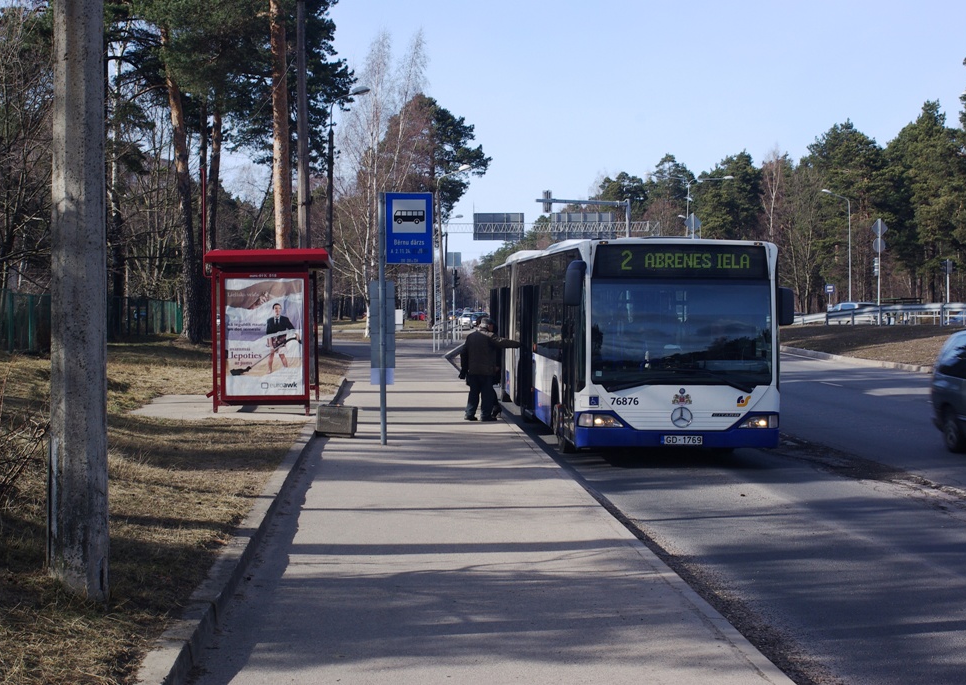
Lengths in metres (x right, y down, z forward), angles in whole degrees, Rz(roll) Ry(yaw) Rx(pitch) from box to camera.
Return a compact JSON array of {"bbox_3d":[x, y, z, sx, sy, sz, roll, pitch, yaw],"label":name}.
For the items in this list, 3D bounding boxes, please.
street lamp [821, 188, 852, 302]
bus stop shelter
[{"bbox_3d":[25.066,-6.043,117.000,2.250,9.550,0.300,-1,1,-14],"label":"street lamp"},{"bbox_3d":[-3.286,-0.176,26.194,1.840,2.480,4.050,-1,1,-4],"label":"bus stop shelter"}]

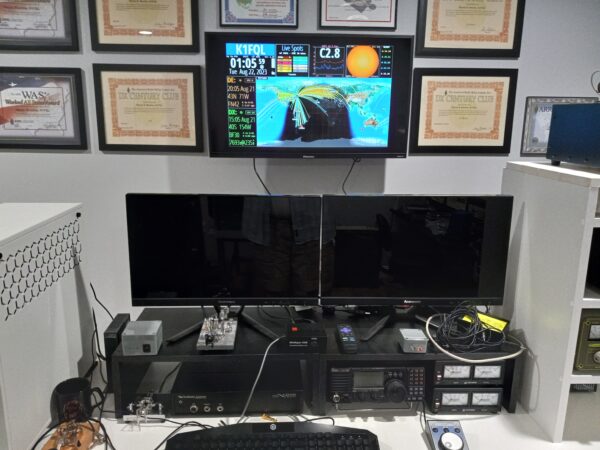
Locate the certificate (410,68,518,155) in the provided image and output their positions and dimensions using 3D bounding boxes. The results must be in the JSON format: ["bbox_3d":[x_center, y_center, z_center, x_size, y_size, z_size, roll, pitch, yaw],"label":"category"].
[{"bbox_3d":[0.634,-0.440,1.830,0.402,0.320,0.022,0,13,-2],"label":"certificate"}]

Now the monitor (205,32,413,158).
[{"bbox_3d":[0.035,-0.466,1.722,0.729,0.429,0.070,0,13,-2],"label":"monitor"}]

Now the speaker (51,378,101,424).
[{"bbox_3d":[-0.540,0.437,1.156,0.113,0.085,0.083,0,13,-2],"label":"speaker"}]

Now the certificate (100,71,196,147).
[{"bbox_3d":[-0.571,-0.442,1.787,0.342,0.266,0.008,0,13,-2],"label":"certificate"}]

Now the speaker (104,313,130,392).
[{"bbox_3d":[-0.502,0.357,1.313,0.036,0.173,0.126,0,13,-2],"label":"speaker"}]

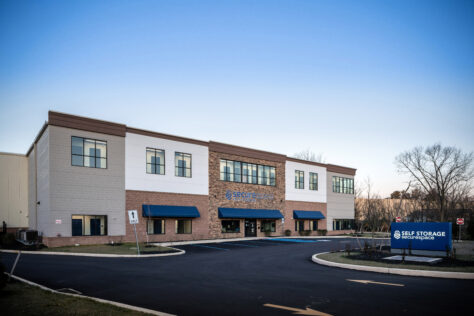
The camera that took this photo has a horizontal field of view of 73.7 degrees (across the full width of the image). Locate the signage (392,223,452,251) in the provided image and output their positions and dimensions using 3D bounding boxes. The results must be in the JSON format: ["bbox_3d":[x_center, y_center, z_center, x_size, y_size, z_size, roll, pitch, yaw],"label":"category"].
[{"bbox_3d":[10.550,4.460,18.200,3.000,1.500,0.550,-8,-11,43],"label":"signage"}]

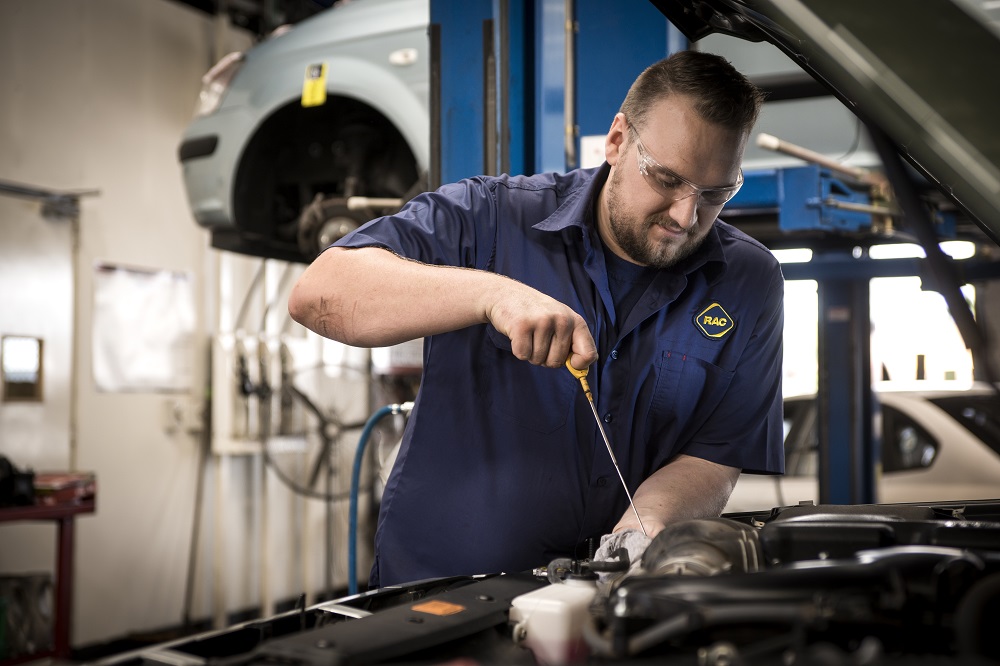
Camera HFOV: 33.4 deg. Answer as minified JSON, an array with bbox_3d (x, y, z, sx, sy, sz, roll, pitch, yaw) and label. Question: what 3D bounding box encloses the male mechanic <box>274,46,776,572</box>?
[{"bbox_3d":[0.080,0.500,2.120,0.630,1.730,0.620,1,-3,-16],"label":"male mechanic"}]

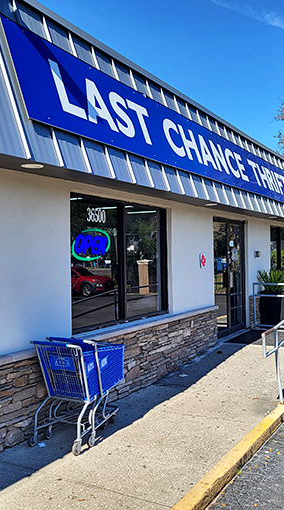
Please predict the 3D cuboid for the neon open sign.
[{"bbox_3d":[-0.588,-0.120,6.038,0.060,0.380,0.740,-1,0,30],"label":"neon open sign"}]

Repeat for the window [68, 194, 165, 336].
[{"bbox_3d":[-0.230,0.092,6.546,0.100,1.540,2.370,-1,0,30],"label":"window"}]

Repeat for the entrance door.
[{"bbox_3d":[1.647,0.417,9.834,0.100,2.200,1.880,-1,0,30],"label":"entrance door"}]

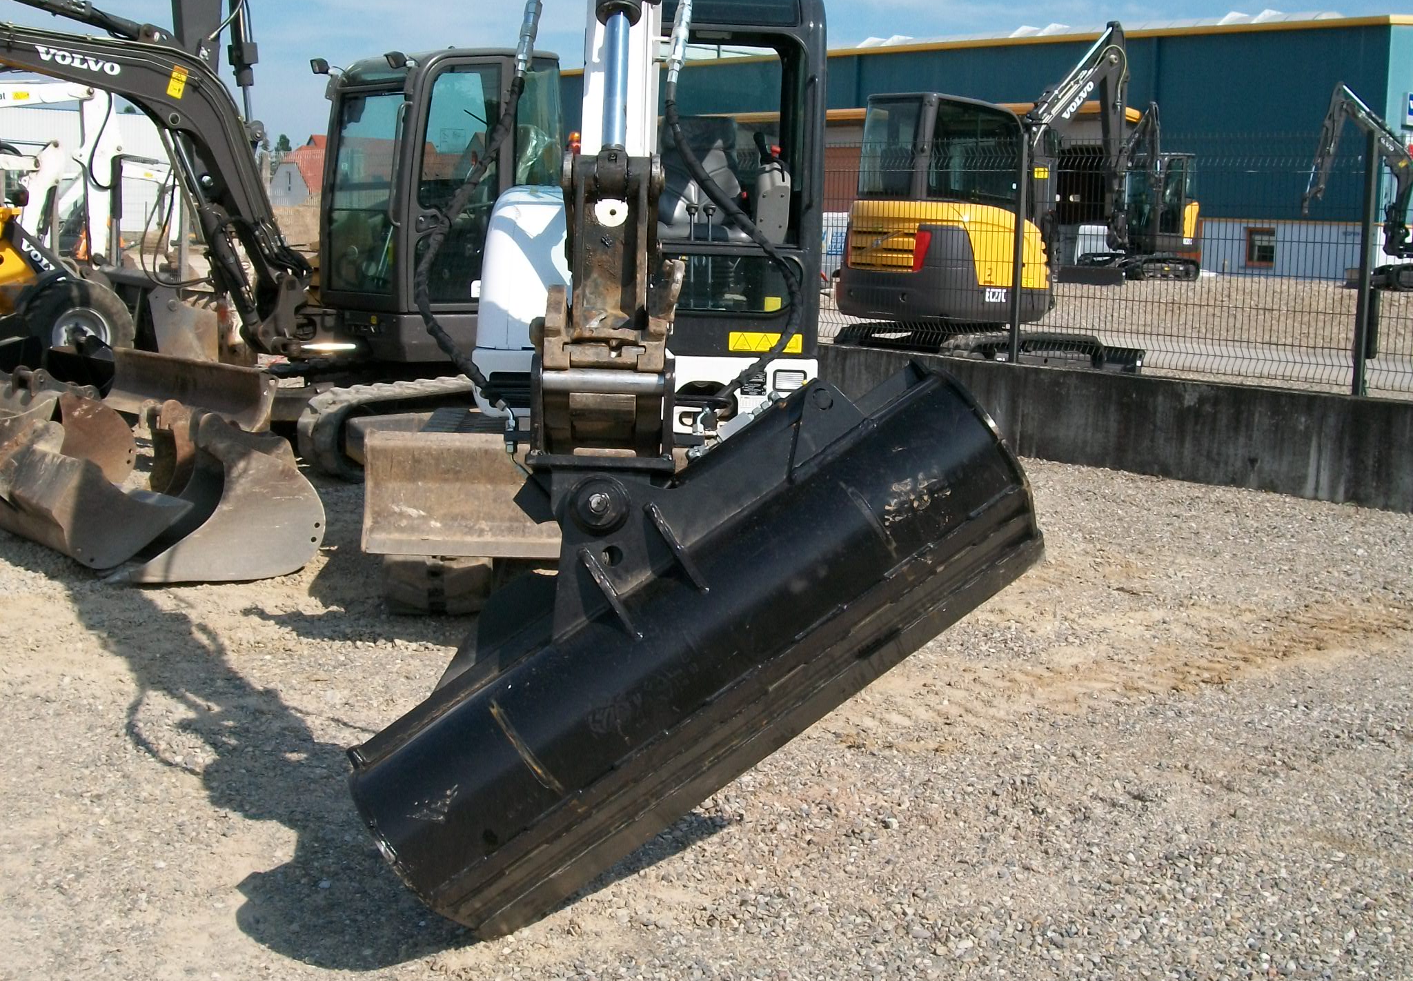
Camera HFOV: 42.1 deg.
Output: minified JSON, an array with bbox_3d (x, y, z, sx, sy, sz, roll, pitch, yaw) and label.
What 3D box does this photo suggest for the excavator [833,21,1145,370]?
[{"bbox_3d":[2.716,-2.586,16.427,3.250,3.250,1.550,-7,12,-41],"label":"excavator"}]

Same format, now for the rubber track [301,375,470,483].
[{"bbox_3d":[-1.438,-0.438,11.593,2.400,0.570,0.410,-8,12,-43],"label":"rubber track"}]

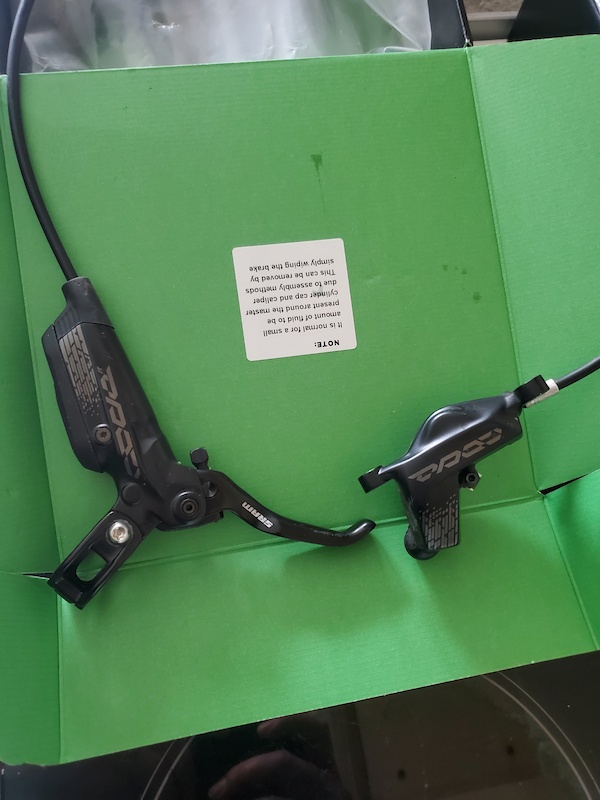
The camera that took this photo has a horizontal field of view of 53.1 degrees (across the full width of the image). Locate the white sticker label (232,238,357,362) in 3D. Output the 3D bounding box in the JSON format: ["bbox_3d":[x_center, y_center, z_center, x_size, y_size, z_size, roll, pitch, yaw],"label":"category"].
[{"bbox_3d":[-0.002,-0.045,0.269,0.051,0.001,0.051,-7,87,-7],"label":"white sticker label"}]

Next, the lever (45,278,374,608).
[{"bbox_3d":[-0.059,0.037,0.238,0.159,0.035,0.104,39,83,-3],"label":"lever"}]

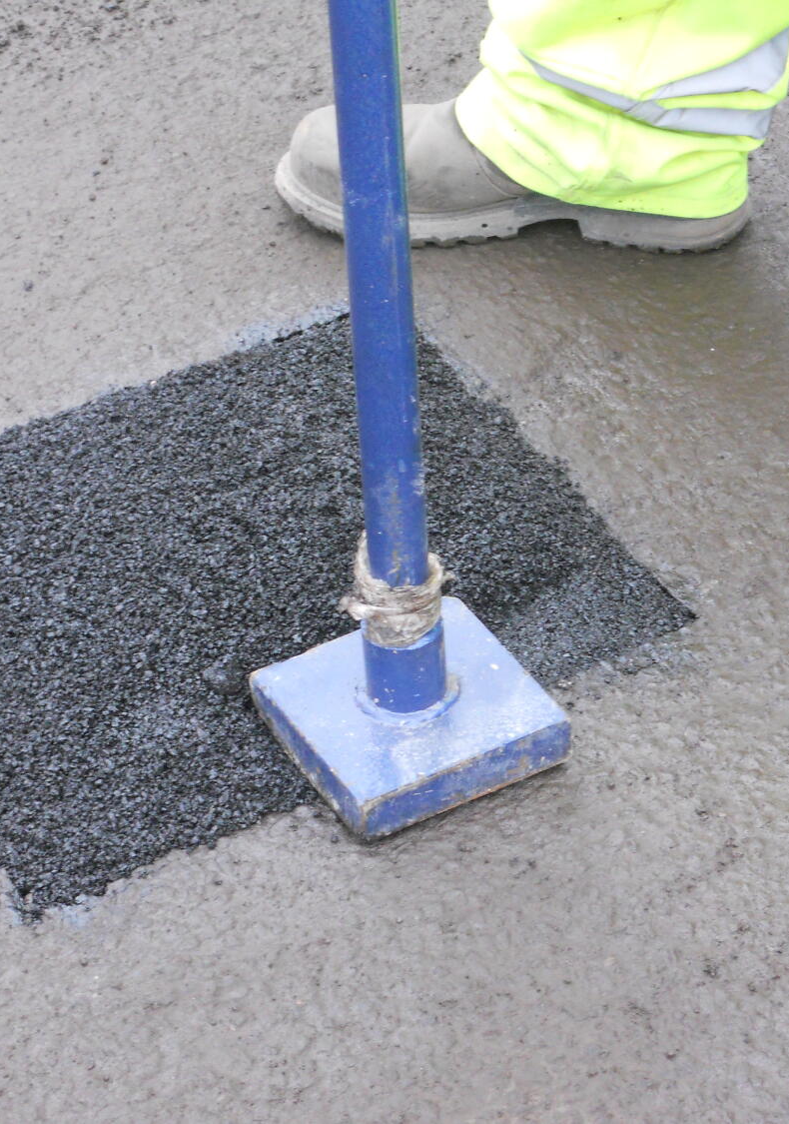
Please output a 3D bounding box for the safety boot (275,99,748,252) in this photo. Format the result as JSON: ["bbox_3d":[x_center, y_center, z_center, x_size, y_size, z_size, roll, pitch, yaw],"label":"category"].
[{"bbox_3d":[0.067,-0.303,2.118,0.316,0.185,0.113,6,39,16],"label":"safety boot"}]

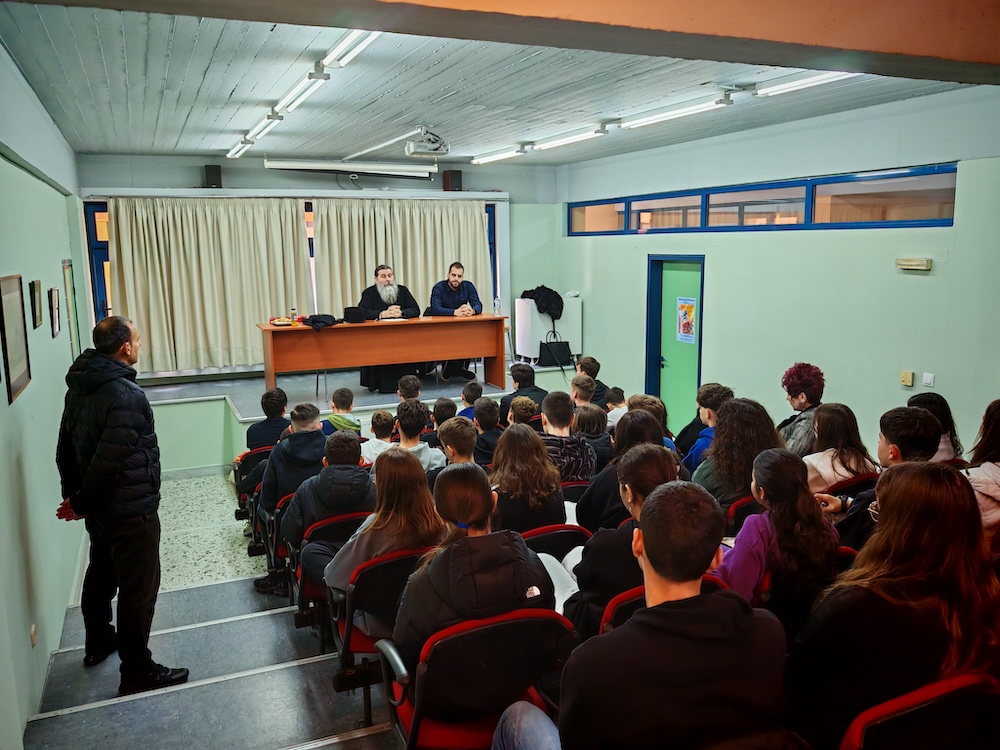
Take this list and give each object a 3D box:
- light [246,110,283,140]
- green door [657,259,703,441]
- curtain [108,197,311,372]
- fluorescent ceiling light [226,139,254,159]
[{"bbox_3d":[-1.934,-2.040,6.356,0.120,0.095,1.225,-5,11,-24],"label":"light"},{"bbox_3d":[2.175,-0.246,9.142,0.060,2.090,0.920,-5,11,-24],"label":"green door"},{"bbox_3d":[-3.259,-1.042,9.016,2.200,1.950,0.150,-5,11,-24],"label":"curtain"},{"bbox_3d":[-2.585,-2.264,7.729,0.120,0.095,1.225,-5,11,-24],"label":"fluorescent ceiling light"}]

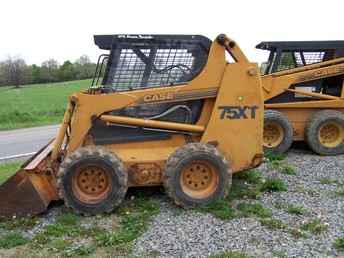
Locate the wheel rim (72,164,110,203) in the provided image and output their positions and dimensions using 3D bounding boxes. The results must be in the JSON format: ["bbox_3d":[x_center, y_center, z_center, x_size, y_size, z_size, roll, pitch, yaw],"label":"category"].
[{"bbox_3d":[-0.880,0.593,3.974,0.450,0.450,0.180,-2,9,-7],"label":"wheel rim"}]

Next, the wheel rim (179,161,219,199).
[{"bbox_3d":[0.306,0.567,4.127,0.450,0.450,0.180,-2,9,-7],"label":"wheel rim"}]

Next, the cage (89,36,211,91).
[{"bbox_3d":[-0.260,-0.830,4.652,1.368,0.651,0.980,-2,9,-7],"label":"cage"}]

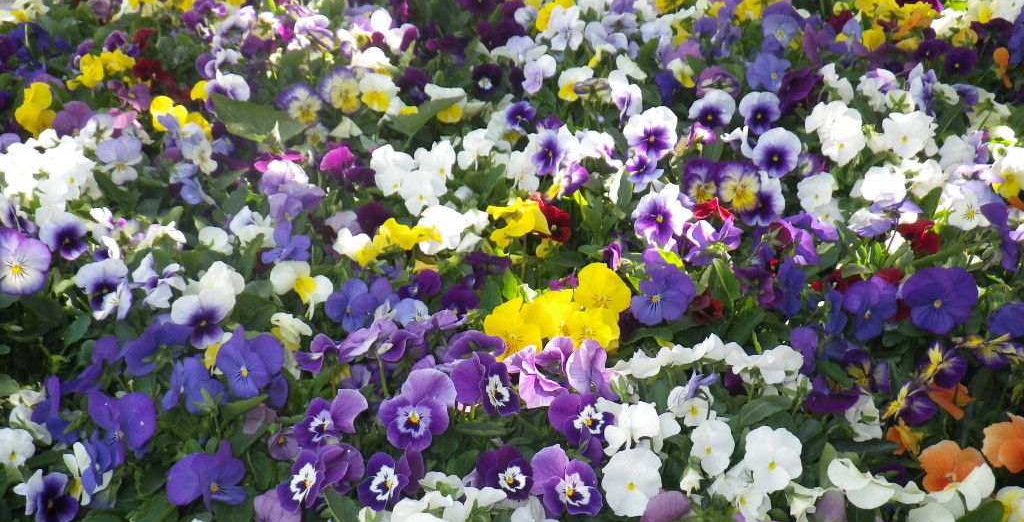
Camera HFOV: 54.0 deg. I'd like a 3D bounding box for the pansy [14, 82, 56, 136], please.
[{"bbox_3d":[-0.632,-0.200,1.333,0.053,0.069,0.030,-5,10,-25],"label":"pansy"}]

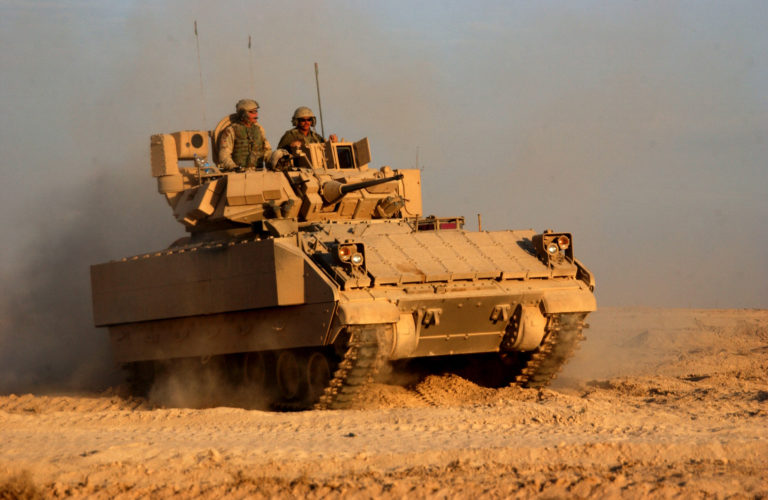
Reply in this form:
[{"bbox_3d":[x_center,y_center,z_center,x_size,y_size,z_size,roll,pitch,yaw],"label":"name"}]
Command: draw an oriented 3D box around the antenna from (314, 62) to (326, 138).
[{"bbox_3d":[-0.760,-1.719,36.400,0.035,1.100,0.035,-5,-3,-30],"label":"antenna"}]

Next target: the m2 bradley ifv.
[{"bbox_3d":[-0.625,0.096,35.092,3.280,3.400,6.500,-2,-3,-30],"label":"m2 bradley ifv"}]

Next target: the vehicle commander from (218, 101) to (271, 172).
[{"bbox_3d":[-1.620,-0.950,35.750,0.600,1.700,0.420,-1,-2,-30],"label":"vehicle commander"}]

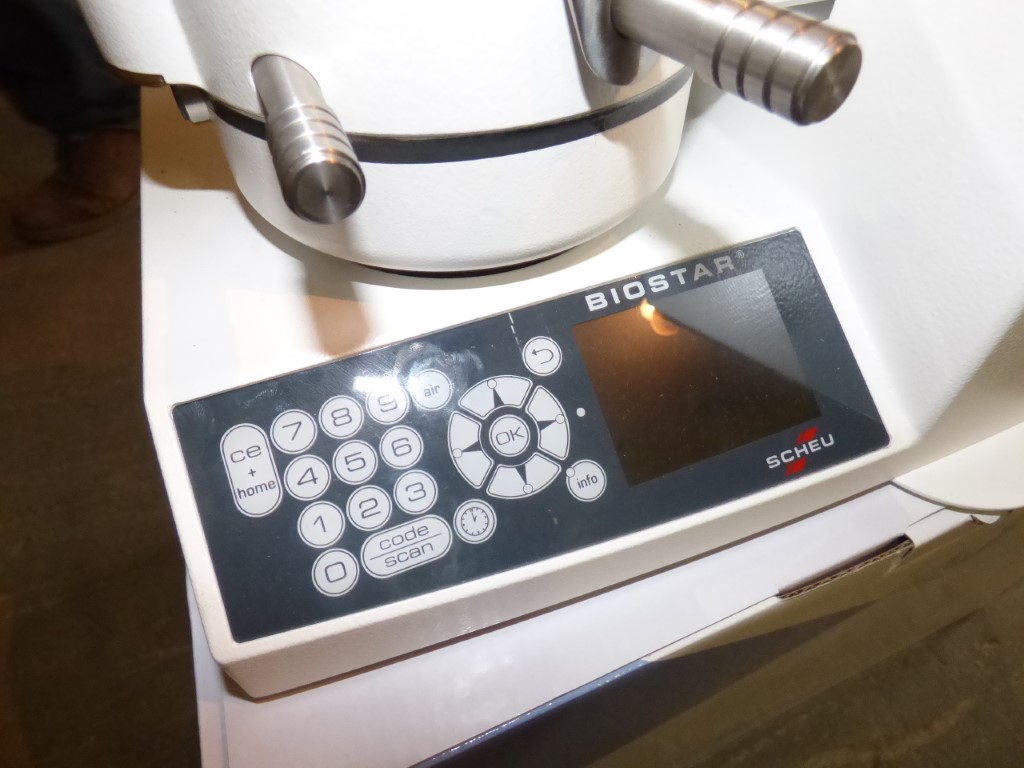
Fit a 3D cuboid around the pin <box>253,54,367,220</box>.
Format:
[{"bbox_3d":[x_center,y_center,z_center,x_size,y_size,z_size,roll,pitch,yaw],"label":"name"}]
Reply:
[{"bbox_3d":[-0.057,-0.071,0.163,0.020,0.020,0.072,-21,52,-8],"label":"pin"}]

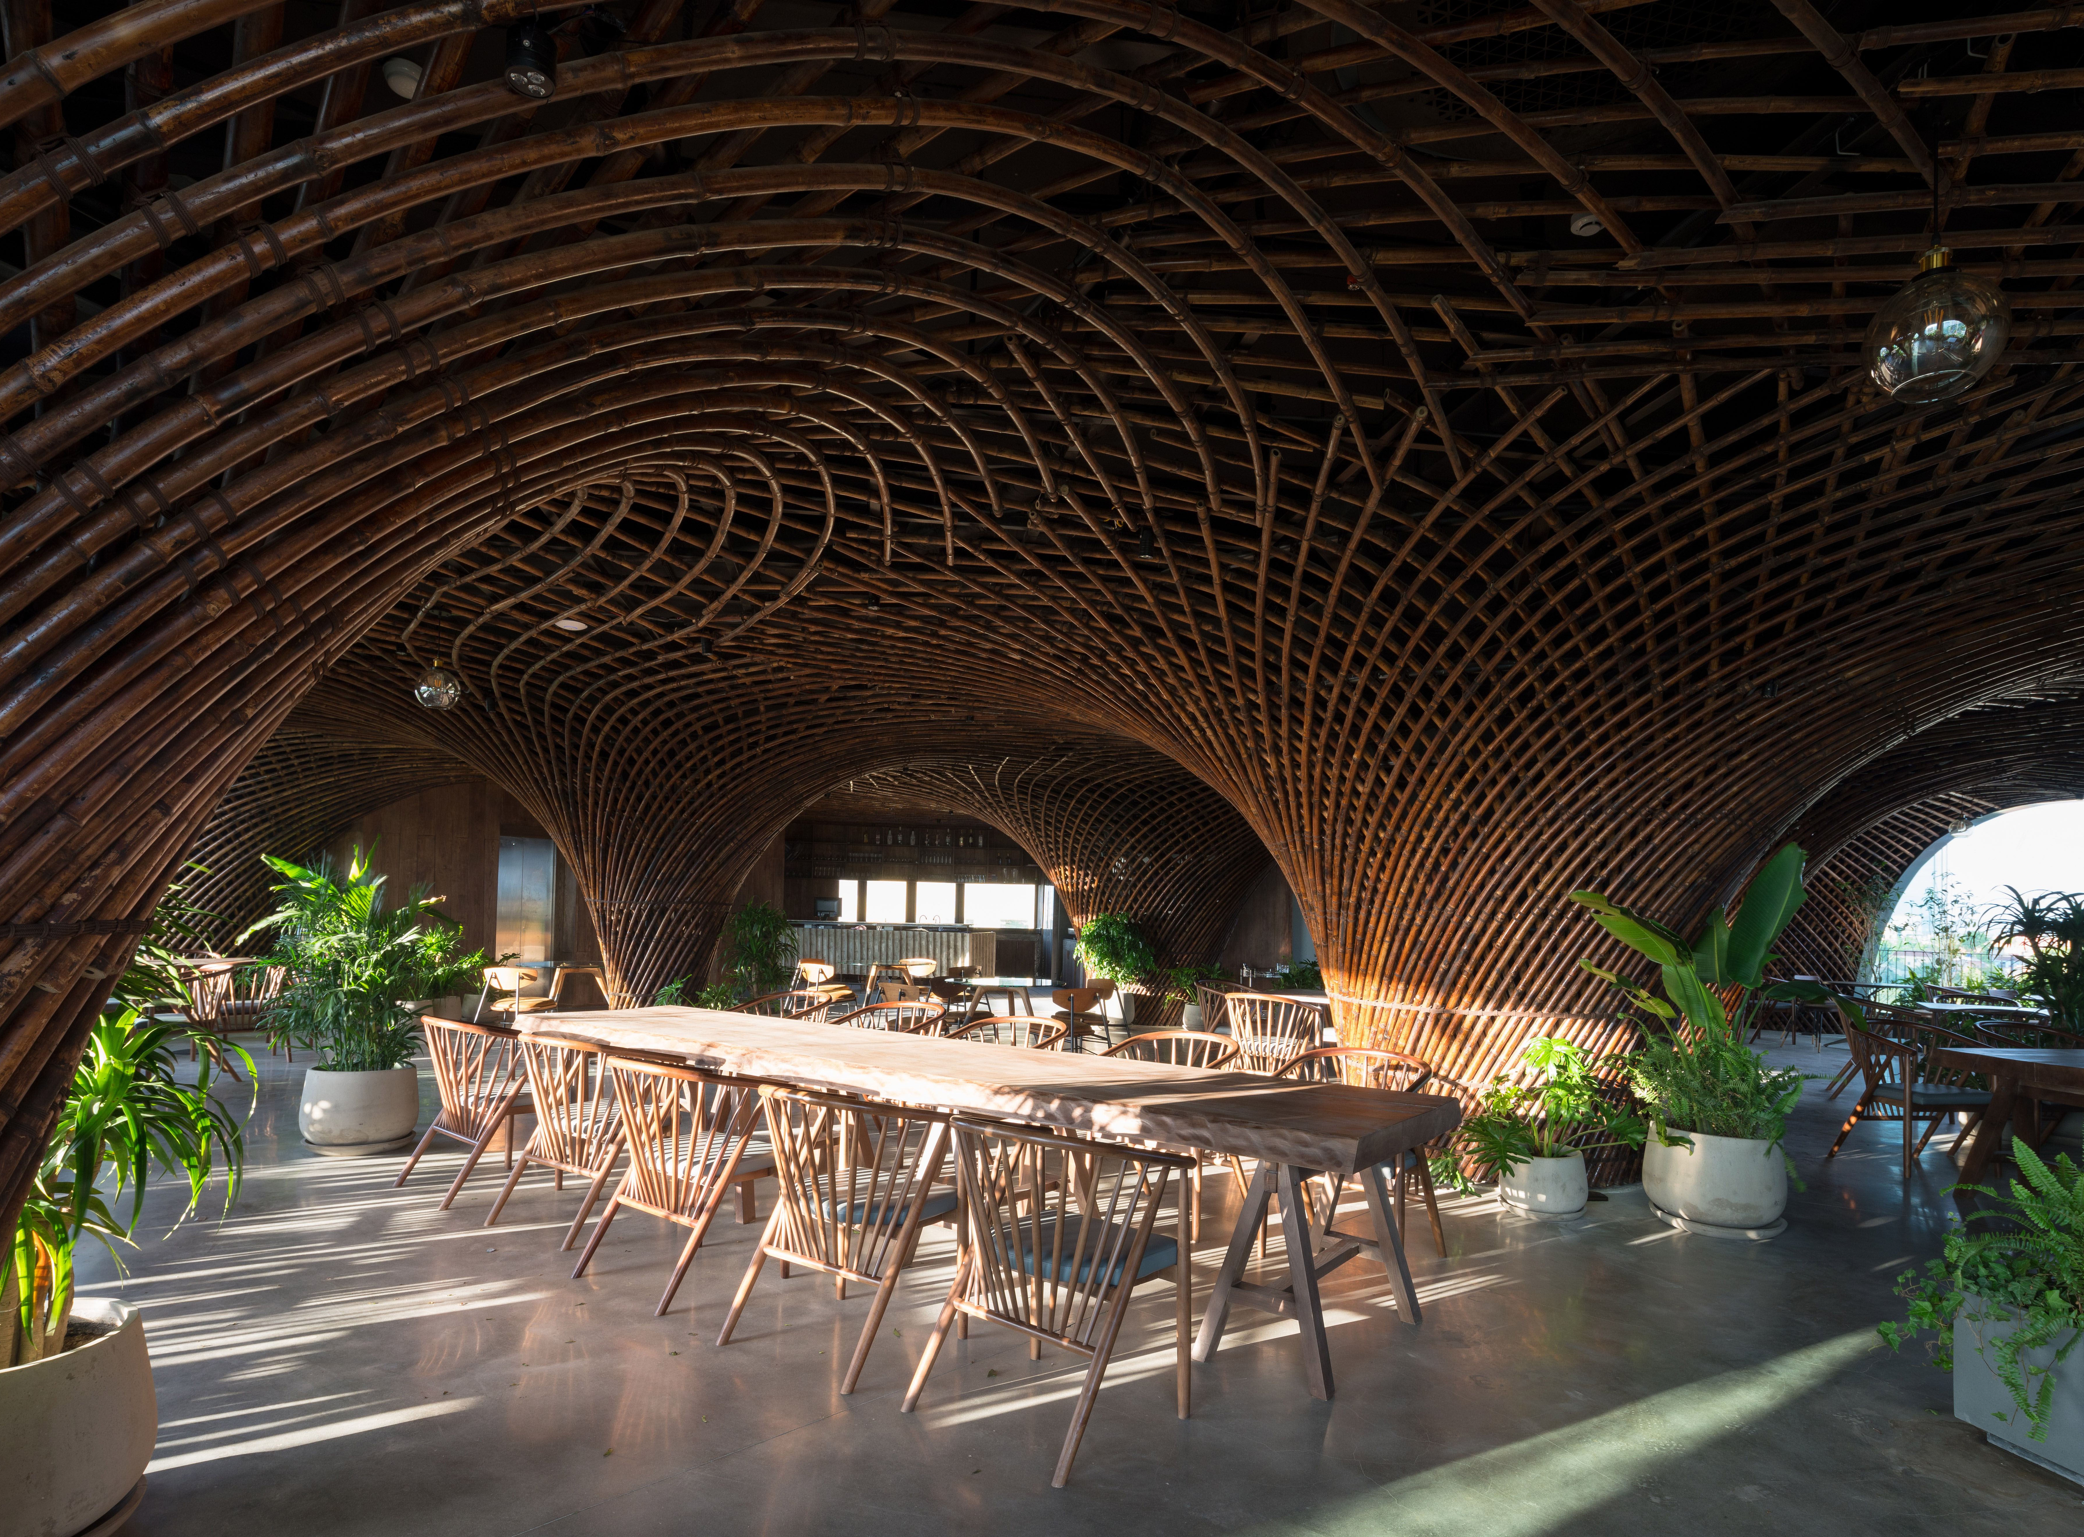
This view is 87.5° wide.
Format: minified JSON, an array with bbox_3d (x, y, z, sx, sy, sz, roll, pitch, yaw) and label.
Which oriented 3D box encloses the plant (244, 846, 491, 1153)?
[{"bbox_3d":[-3.940,1.276,6.274,1.250,1.700,1.100,0,-6,0],"label":"plant"}]

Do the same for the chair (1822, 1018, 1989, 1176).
[{"bbox_3d":[4.982,1.881,6.202,0.575,0.800,0.575,2,-6,-5],"label":"chair"}]

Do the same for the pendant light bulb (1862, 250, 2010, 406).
[{"bbox_3d":[2.053,-1.028,2.500,0.260,0.320,0.260,0,-6,0],"label":"pendant light bulb"}]

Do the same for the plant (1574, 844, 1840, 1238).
[{"bbox_3d":[3.085,1.240,5.047,1.080,1.787,0.900,-1,-7,20],"label":"plant"}]

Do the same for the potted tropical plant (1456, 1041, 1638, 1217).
[{"bbox_3d":[2.300,1.590,4.918,0.840,0.760,0.740,0,-6,0],"label":"potted tropical plant"}]

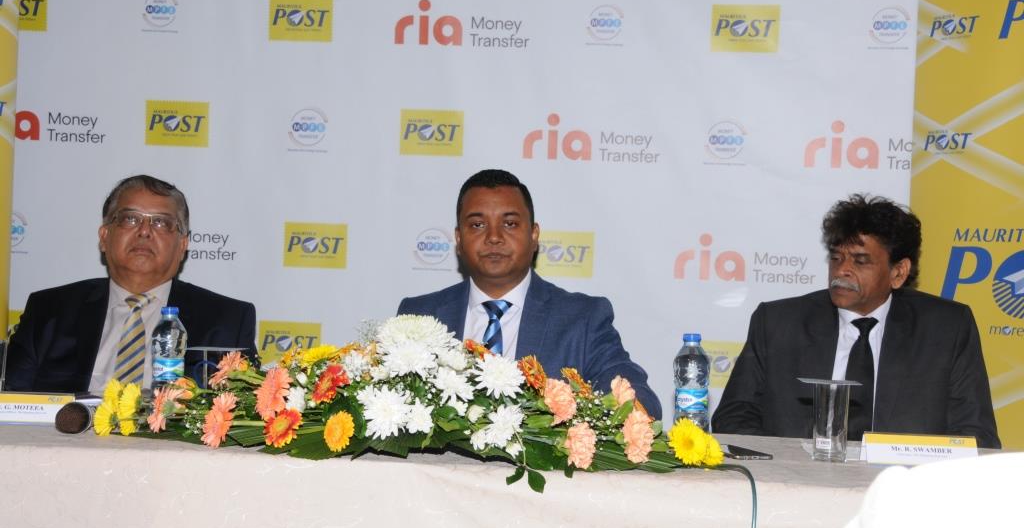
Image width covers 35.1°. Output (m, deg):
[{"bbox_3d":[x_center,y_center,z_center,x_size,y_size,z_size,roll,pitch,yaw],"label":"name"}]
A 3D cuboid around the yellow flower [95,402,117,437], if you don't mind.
[{"bbox_3d":[-0.700,0.266,2.790,0.035,0.057,0.057,2,0,-6],"label":"yellow flower"}]

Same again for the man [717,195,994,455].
[{"bbox_3d":[0.720,0.484,3.290,0.590,1.250,0.720,2,0,7],"label":"man"}]

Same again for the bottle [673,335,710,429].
[{"bbox_3d":[0.321,0.227,2.890,0.065,0.210,0.065,2,0,5],"label":"bottle"}]

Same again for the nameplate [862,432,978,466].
[{"bbox_3d":[0.717,0.321,2.830,0.200,0.053,0.060,2,0,2],"label":"nameplate"}]

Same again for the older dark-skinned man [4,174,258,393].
[{"bbox_3d":[-0.820,0.437,3.390,0.560,1.240,0.720,2,0,0],"label":"older dark-skinned man"}]

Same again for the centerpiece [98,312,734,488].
[{"bbox_3d":[-0.170,0.216,2.700,1.030,0.250,0.360,2,0,5],"label":"centerpiece"}]

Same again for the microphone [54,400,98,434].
[{"bbox_3d":[-0.730,0.266,2.830,0.054,0.054,0.180,2,0,23],"label":"microphone"}]

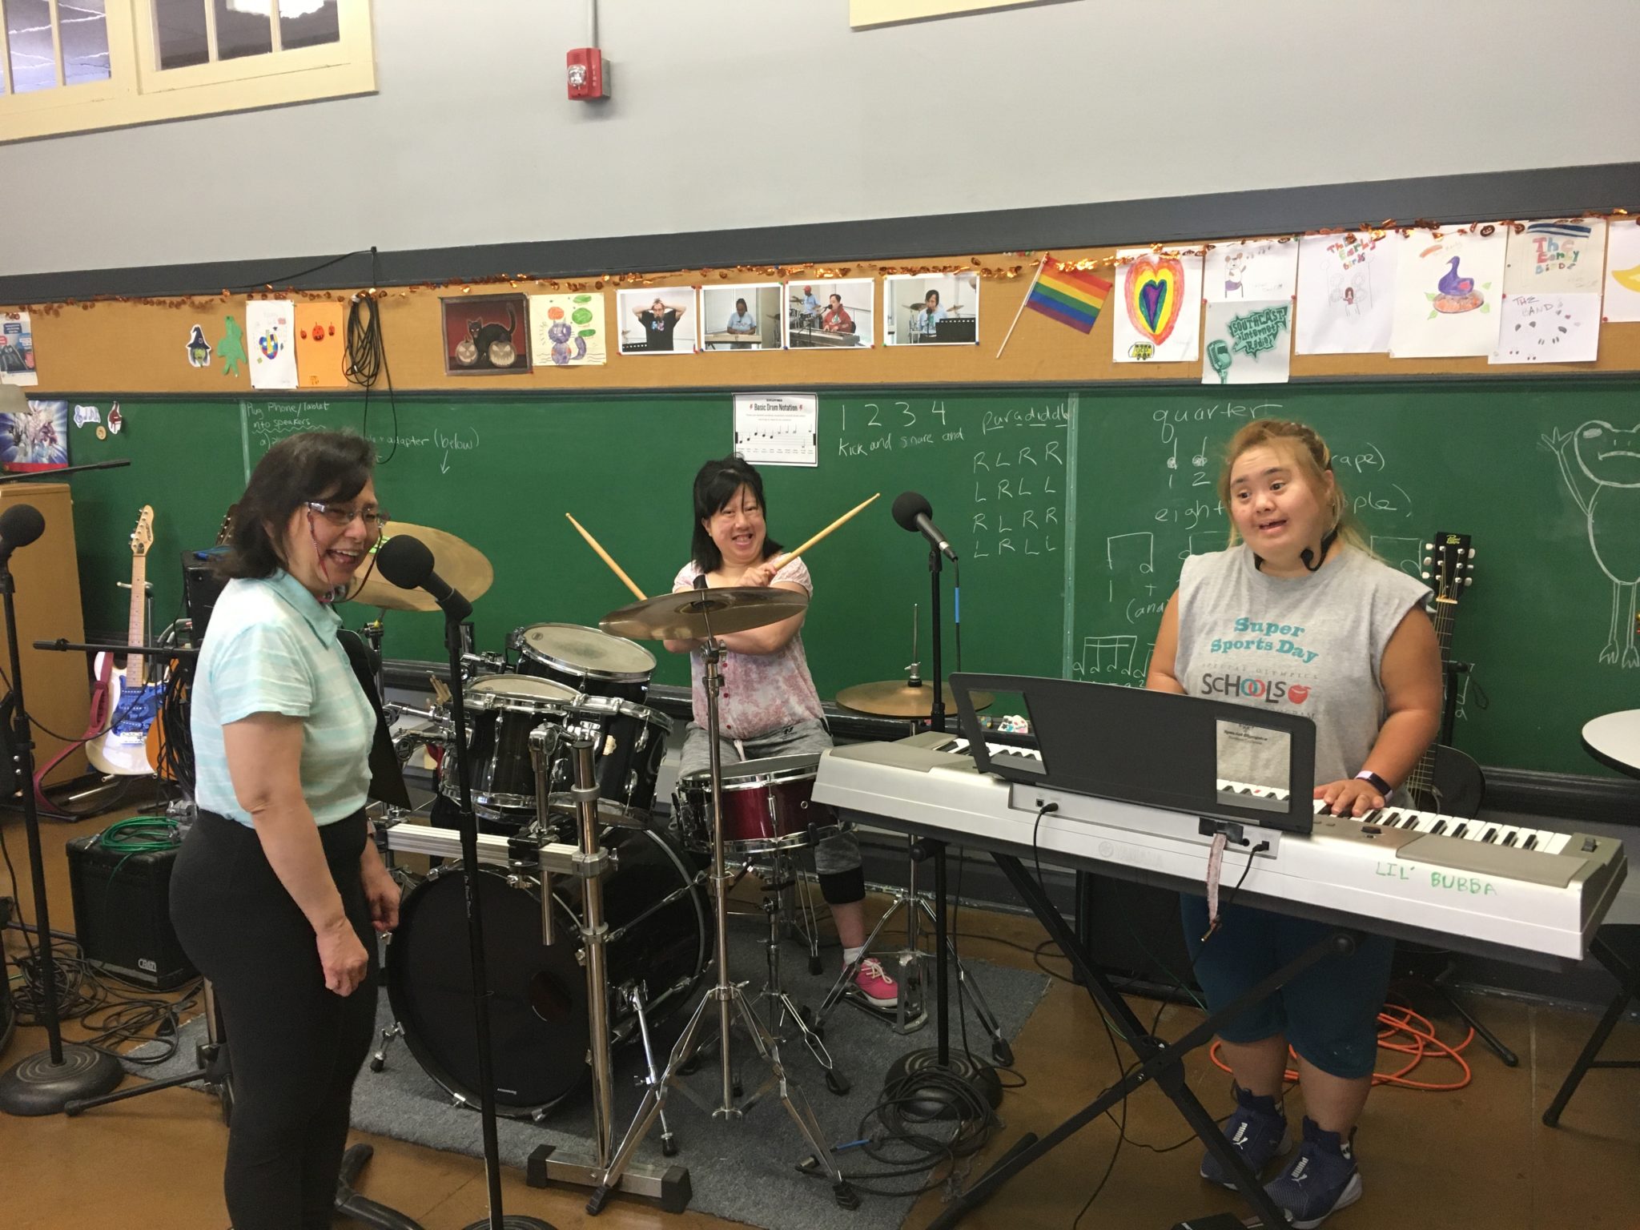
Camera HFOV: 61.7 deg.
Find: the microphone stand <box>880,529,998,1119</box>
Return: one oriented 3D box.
[{"bbox_3d":[0.255,0.429,2.811,0.255,1.160,0.255,-1,9,0],"label":"microphone stand"}]

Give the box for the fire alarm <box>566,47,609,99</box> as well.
[{"bbox_3d":[-0.678,-1.575,4.012,0.120,0.140,0.060,4,10,25],"label":"fire alarm"}]

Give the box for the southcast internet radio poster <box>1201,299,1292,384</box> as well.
[{"bbox_3d":[1.052,-0.671,3.385,0.208,0.199,0.008,4,11,25],"label":"southcast internet radio poster"}]

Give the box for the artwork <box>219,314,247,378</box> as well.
[{"bbox_3d":[-2.081,-0.948,4.861,0.142,0.212,0.008,4,11,25],"label":"artwork"}]

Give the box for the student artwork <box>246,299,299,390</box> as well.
[{"bbox_3d":[-1.905,-0.938,4.777,0.218,0.292,0.008,4,11,25],"label":"student artwork"}]

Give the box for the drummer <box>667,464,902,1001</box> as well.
[{"bbox_3d":[-0.066,0.252,3.514,0.570,1.320,0.640,2,10,17],"label":"drummer"}]

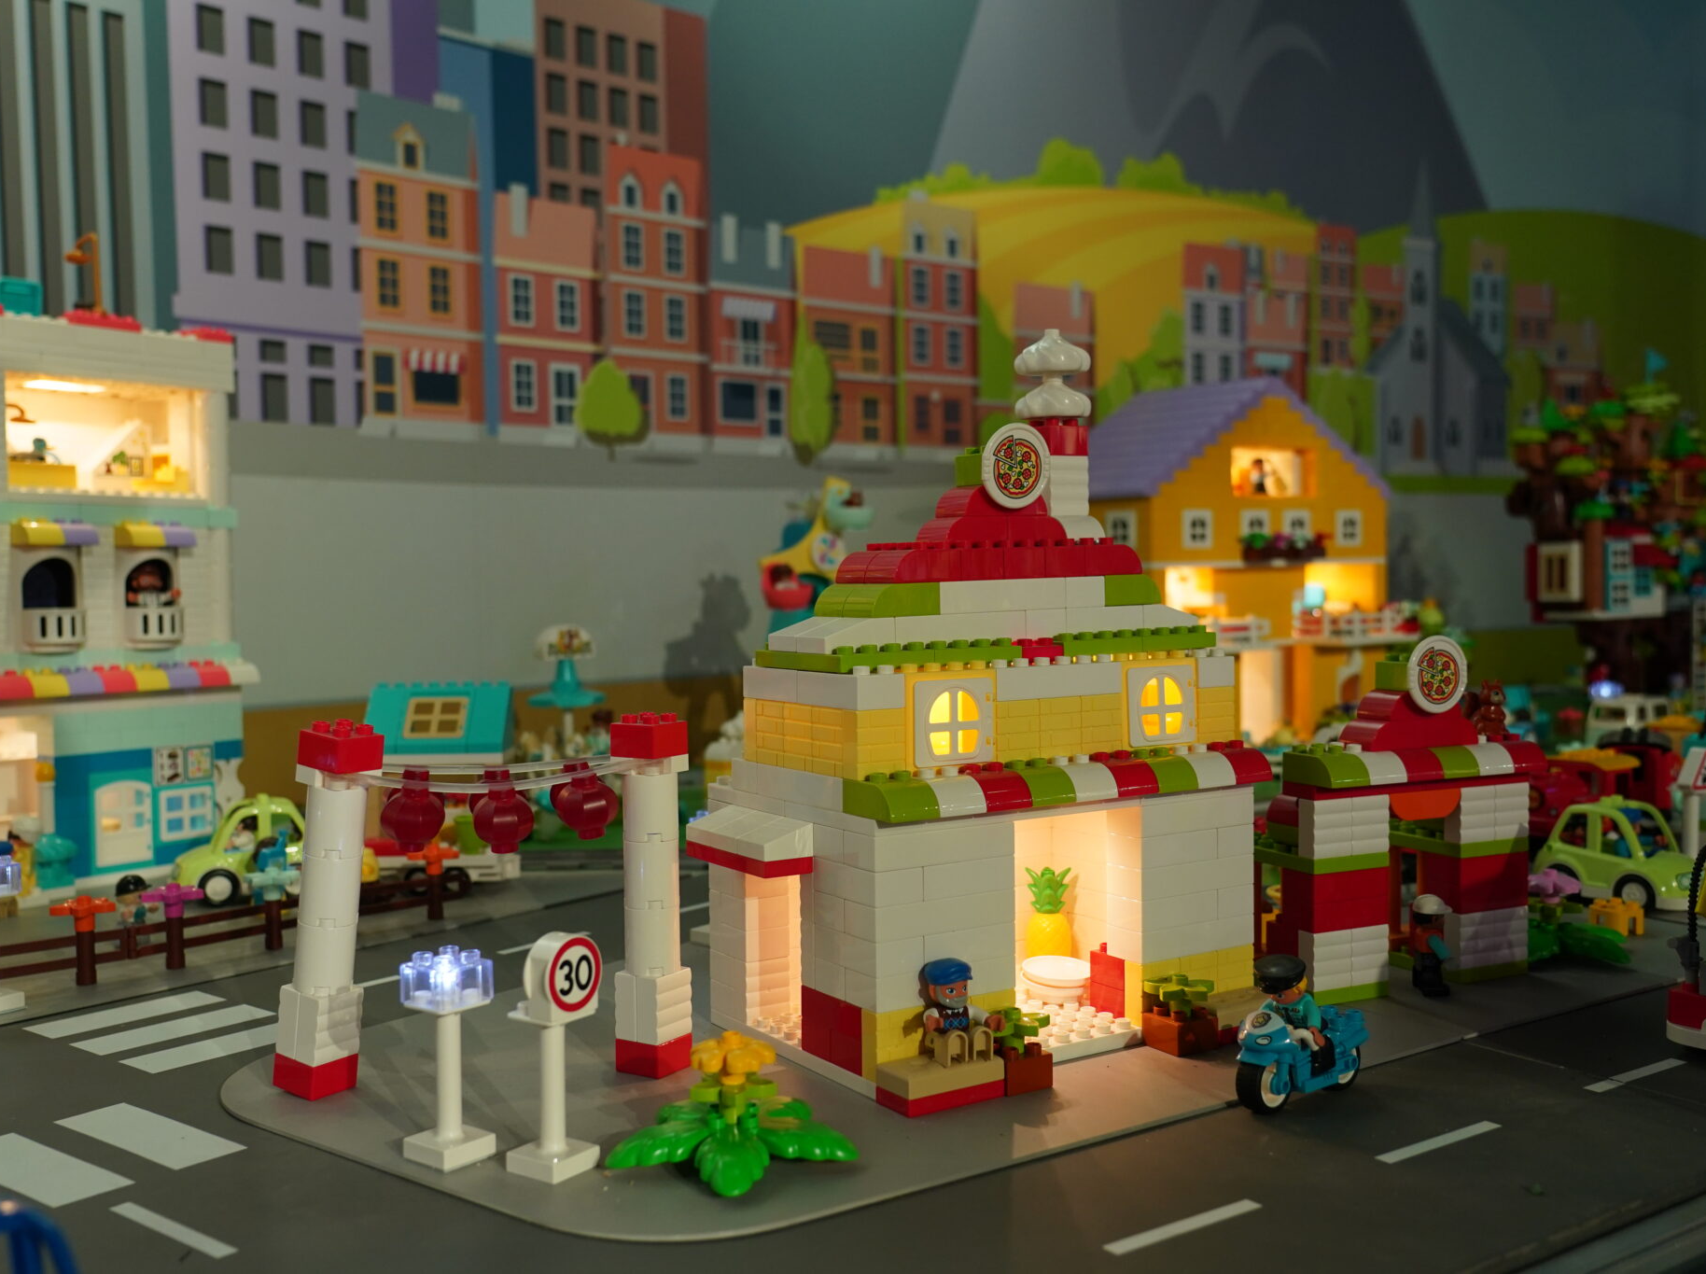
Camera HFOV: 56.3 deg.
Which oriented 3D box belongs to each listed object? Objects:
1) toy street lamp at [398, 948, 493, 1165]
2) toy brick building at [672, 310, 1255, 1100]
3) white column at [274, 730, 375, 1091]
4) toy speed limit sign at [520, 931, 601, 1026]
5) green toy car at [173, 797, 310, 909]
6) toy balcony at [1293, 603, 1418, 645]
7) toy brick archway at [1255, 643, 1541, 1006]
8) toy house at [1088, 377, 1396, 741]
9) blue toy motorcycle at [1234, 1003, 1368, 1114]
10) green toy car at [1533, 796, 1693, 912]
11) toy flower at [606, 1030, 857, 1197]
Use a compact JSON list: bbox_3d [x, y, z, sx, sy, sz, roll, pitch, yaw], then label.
[{"bbox_3d":[-0.199,0.206,0.785,0.032,0.101,0.032,1,2,38],"label":"toy street lamp"},{"bbox_3d":[0.075,0.026,0.996,0.322,0.443,0.218,-2,2,-32],"label":"toy brick building"},{"bbox_3d":[-0.294,0.152,0.895,0.033,0.206,0.033,7,3,28],"label":"white column"},{"bbox_3d":[-0.139,0.161,0.761,0.017,0.038,0.037,0,2,33],"label":"toy speed limit sign"},{"bbox_3d":[-0.544,0.190,1.447,0.134,0.095,0.068,-2,2,-27],"label":"green toy car"},{"bbox_3d":[0.808,-0.018,2.553,0.222,0.058,0.066,-2,2,-33],"label":"toy balcony"},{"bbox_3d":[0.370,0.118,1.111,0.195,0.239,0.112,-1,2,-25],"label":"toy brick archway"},{"bbox_3d":[0.574,-0.104,2.547,0.582,0.590,0.336,-2,2,-36],"label":"toy house"},{"bbox_3d":[0.241,0.224,0.861,0.093,0.056,0.040,-2,2,-37],"label":"blue toy motorcycle"},{"bbox_3d":[0.646,0.180,1.336,0.068,0.095,0.134,-2,2,-32],"label":"green toy car"},{"bbox_3d":[-0.060,0.224,0.783,0.122,0.061,0.120,-1,2,0],"label":"toy flower"}]

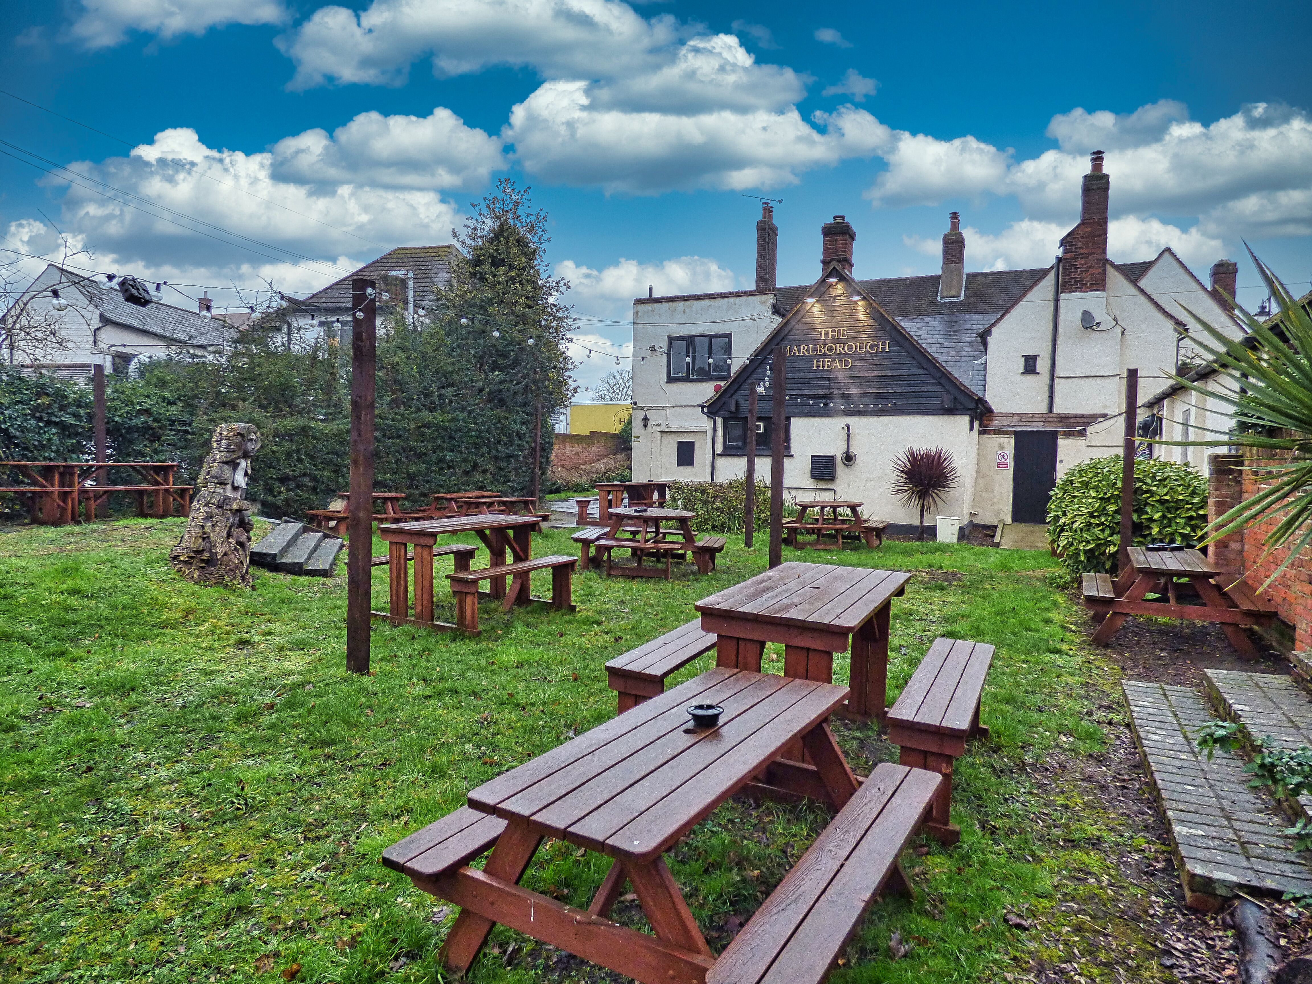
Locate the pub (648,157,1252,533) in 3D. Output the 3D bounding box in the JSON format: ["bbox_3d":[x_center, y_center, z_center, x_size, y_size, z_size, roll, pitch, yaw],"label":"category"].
[{"bbox_3d":[7.479,-3.823,20.553,14.700,8.800,11.500,2,3,24],"label":"pub"}]

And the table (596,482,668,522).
[{"bbox_3d":[-0.523,0.253,15.635,0.790,0.860,1.450,3,4,32],"label":"table"}]

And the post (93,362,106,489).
[{"bbox_3d":[-9.199,-0.907,12.565,0.150,2.450,0.150,0,3,-17],"label":"post"}]

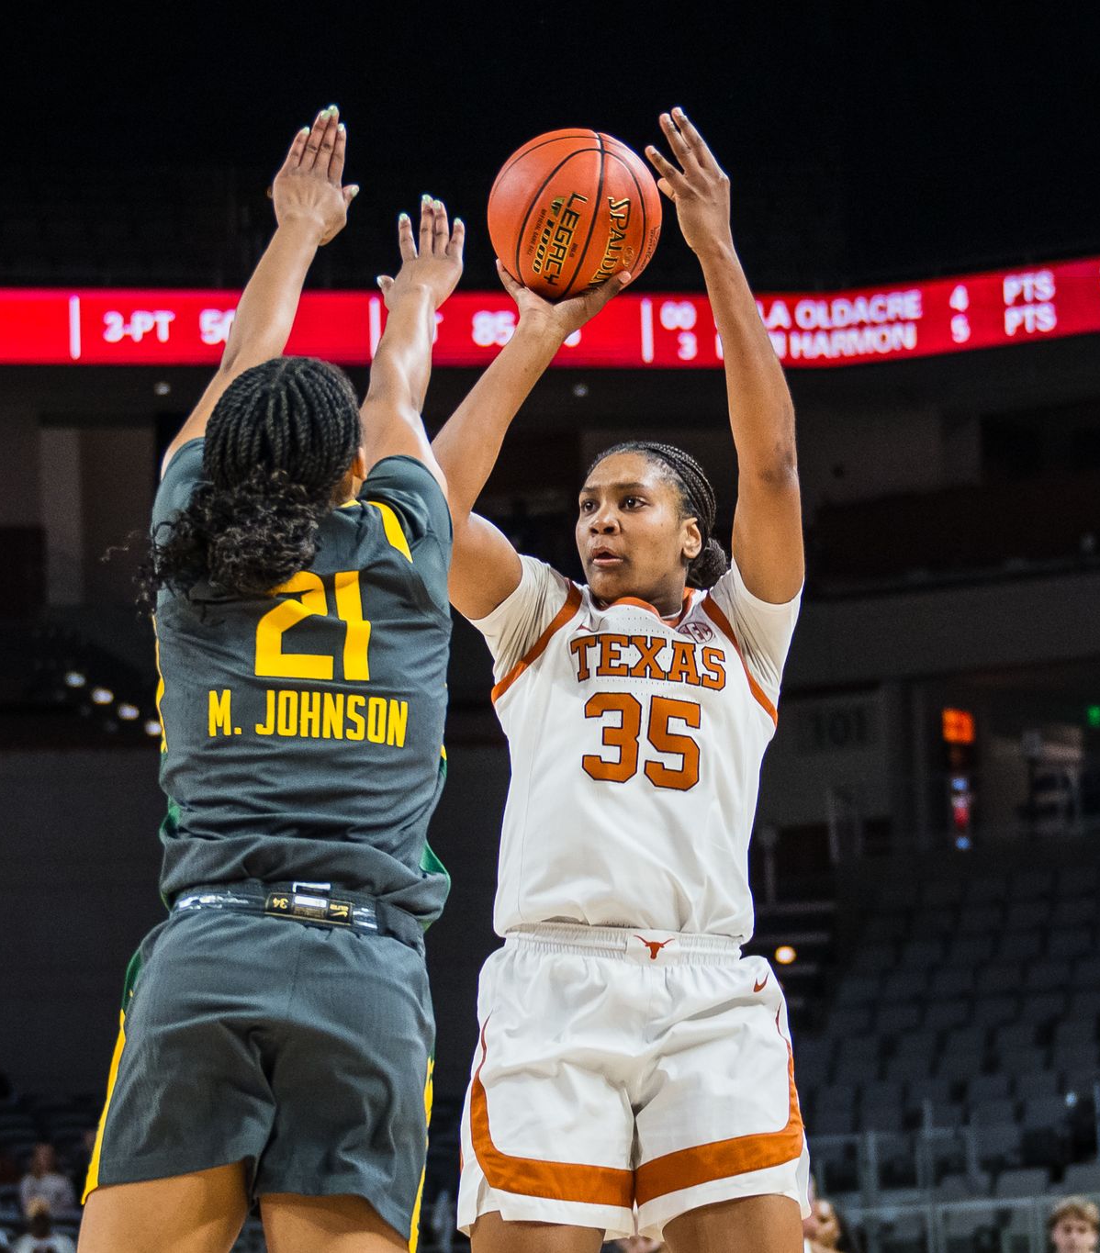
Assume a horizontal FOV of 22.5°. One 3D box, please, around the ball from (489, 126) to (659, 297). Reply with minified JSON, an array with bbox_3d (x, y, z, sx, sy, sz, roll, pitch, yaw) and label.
[{"bbox_3d":[0.034,-0.549,3.700,0.233,0.233,0.233,-2,-13,0],"label":"ball"}]

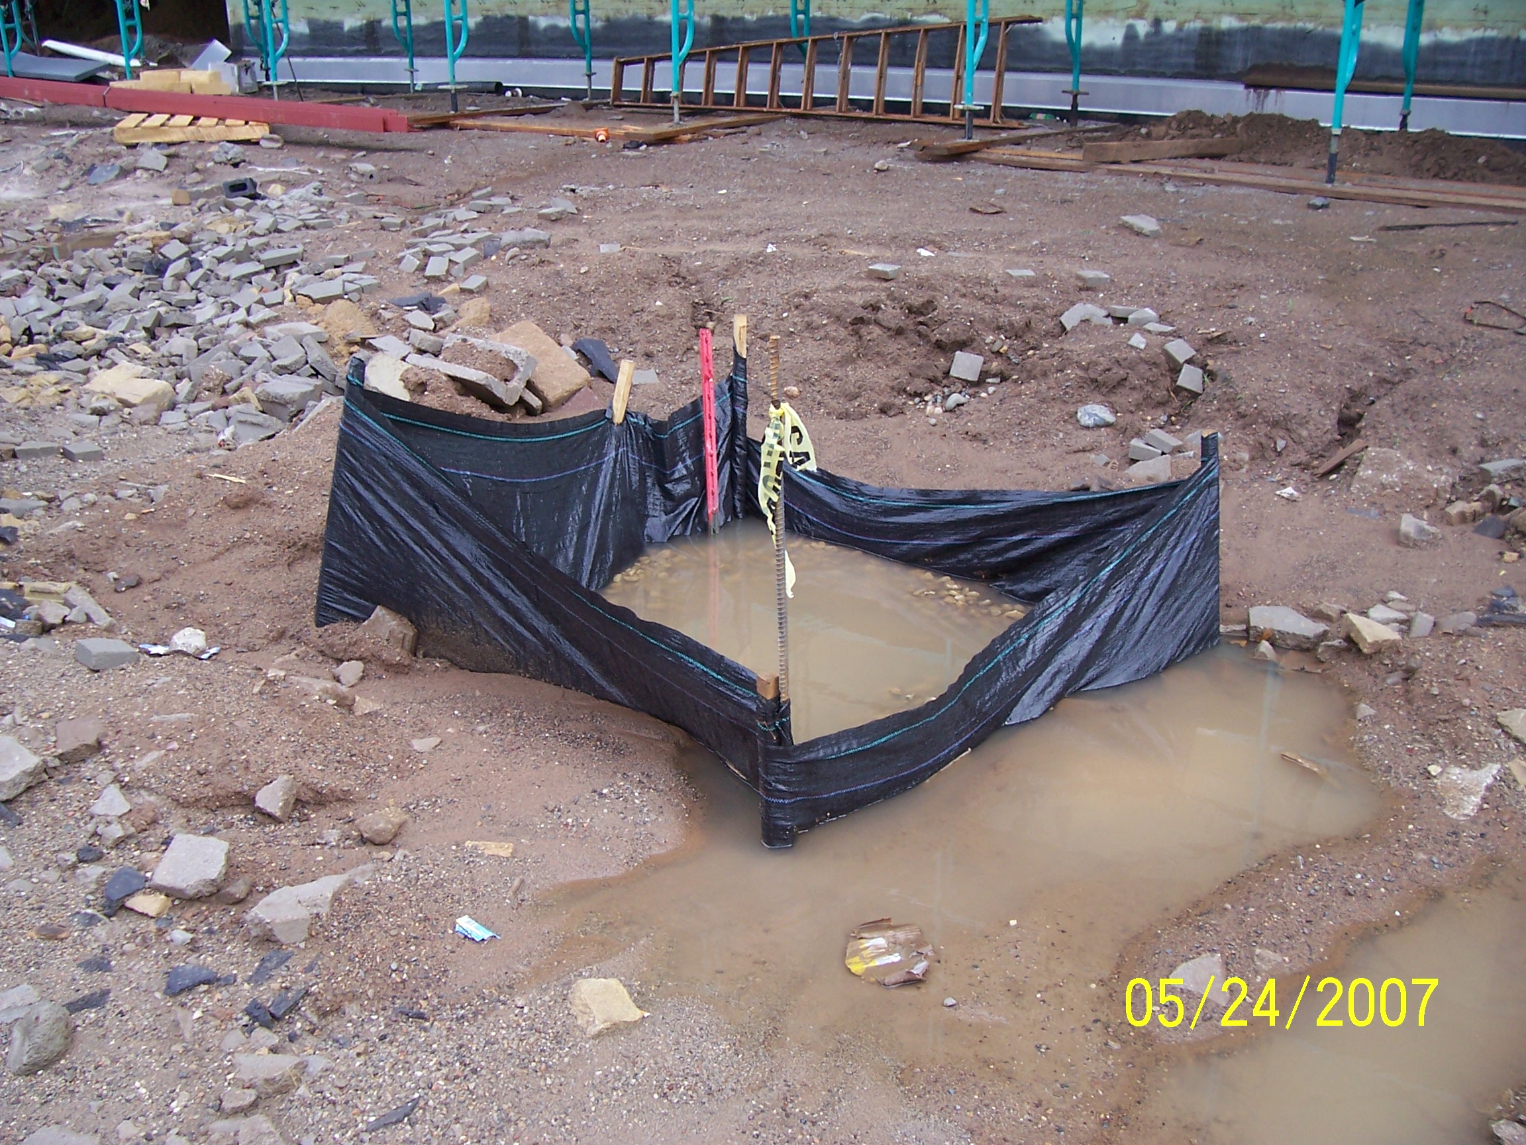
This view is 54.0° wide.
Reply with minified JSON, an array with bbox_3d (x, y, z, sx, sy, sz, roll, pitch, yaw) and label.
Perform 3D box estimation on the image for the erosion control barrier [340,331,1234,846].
[{"bbox_3d":[0.019,-0.168,3.726,1.570,0.770,1.590,-20,29,-40],"label":"erosion control barrier"}]

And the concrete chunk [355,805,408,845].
[{"bbox_3d":[-0.753,0.498,2.961,0.095,0.050,0.075,0,22,0],"label":"concrete chunk"}]

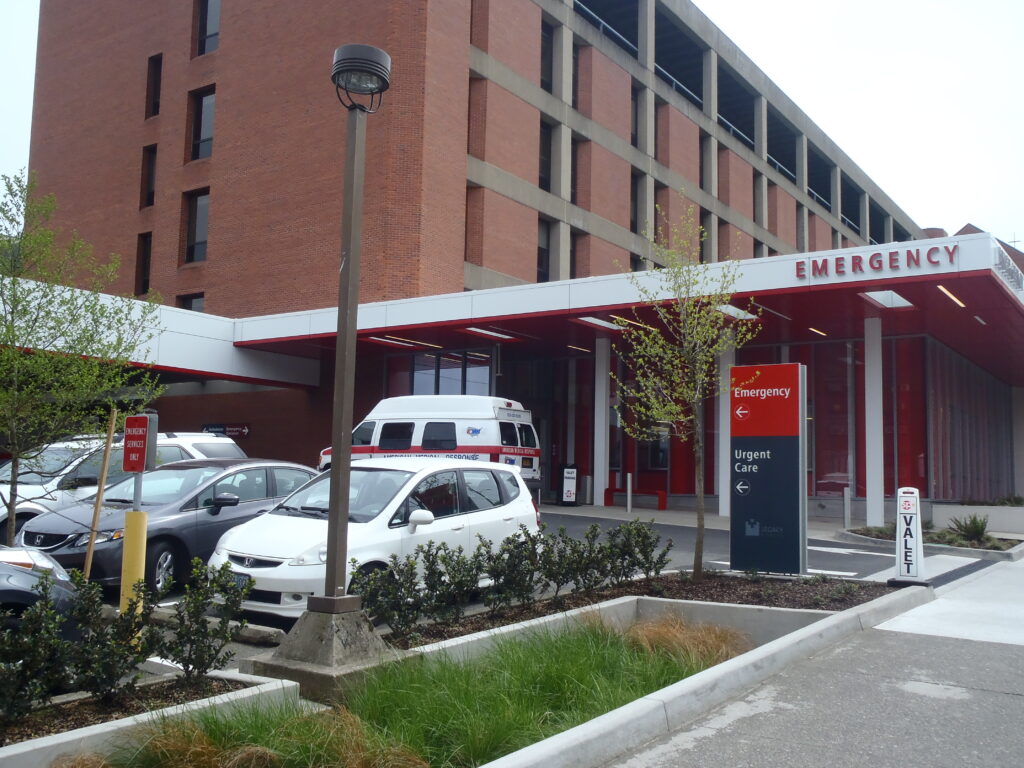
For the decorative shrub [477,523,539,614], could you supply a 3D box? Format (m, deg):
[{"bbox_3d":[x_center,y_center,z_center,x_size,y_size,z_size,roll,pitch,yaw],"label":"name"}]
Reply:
[{"bbox_3d":[-0.043,1.743,9.500,0.600,0.830,0.580,1,-6,0],"label":"decorative shrub"}]

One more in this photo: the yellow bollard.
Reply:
[{"bbox_3d":[-3.047,1.600,8.150,0.173,1.120,0.173,-3,-7,34],"label":"yellow bollard"}]

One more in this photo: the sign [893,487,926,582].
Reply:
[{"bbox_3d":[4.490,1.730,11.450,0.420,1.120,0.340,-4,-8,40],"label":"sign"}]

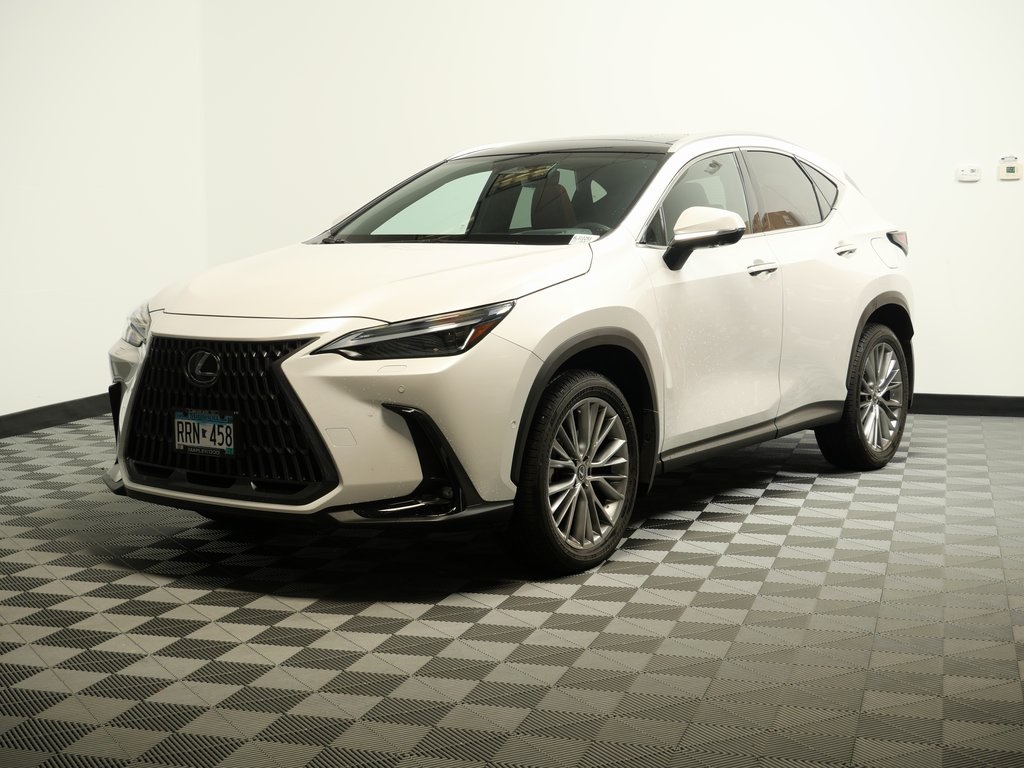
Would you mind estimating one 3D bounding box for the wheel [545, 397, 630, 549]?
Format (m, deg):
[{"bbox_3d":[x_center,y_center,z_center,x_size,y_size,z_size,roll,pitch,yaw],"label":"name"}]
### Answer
[{"bbox_3d":[0.208,0.313,5.339,0.190,0.546,0.546,4,8,36],"label":"wheel"}]

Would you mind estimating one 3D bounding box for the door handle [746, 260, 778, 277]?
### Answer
[{"bbox_3d":[1.077,-0.491,6.316,0.055,0.057,0.280,4,8,36],"label":"door handle"}]

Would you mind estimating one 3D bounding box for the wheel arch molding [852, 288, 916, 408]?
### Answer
[{"bbox_3d":[1.842,-0.152,7.437,0.110,0.630,0.960,4,8,36],"label":"wheel arch molding"}]

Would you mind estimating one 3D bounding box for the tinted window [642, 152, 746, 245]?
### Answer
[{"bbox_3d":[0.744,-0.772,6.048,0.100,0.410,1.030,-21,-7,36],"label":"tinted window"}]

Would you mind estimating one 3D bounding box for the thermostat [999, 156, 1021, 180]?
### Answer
[{"bbox_3d":[3.167,-1.368,9.409,0.143,0.153,0.035,1,6,16],"label":"thermostat"}]

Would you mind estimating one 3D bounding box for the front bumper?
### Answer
[{"bbox_3d":[-0.824,0.113,5.284,1.840,0.720,0.750,4,8,36],"label":"front bumper"}]

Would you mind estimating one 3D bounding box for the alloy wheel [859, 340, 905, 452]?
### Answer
[{"bbox_3d":[1.791,0.066,7.499,0.190,0.546,0.546,4,8,36],"label":"alloy wheel"}]

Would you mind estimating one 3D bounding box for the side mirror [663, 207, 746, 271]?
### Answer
[{"bbox_3d":[0.744,-0.564,5.742,0.240,0.240,0.270,4,8,36],"label":"side mirror"}]

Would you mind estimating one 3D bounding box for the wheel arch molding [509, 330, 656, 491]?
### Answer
[{"bbox_3d":[0.267,0.130,5.275,0.110,0.670,0.900,4,8,36],"label":"wheel arch molding"}]

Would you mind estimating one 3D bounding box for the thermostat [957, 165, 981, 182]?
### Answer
[{"bbox_3d":[2.927,-1.349,9.482,0.154,0.112,0.035,1,6,16],"label":"thermostat"}]

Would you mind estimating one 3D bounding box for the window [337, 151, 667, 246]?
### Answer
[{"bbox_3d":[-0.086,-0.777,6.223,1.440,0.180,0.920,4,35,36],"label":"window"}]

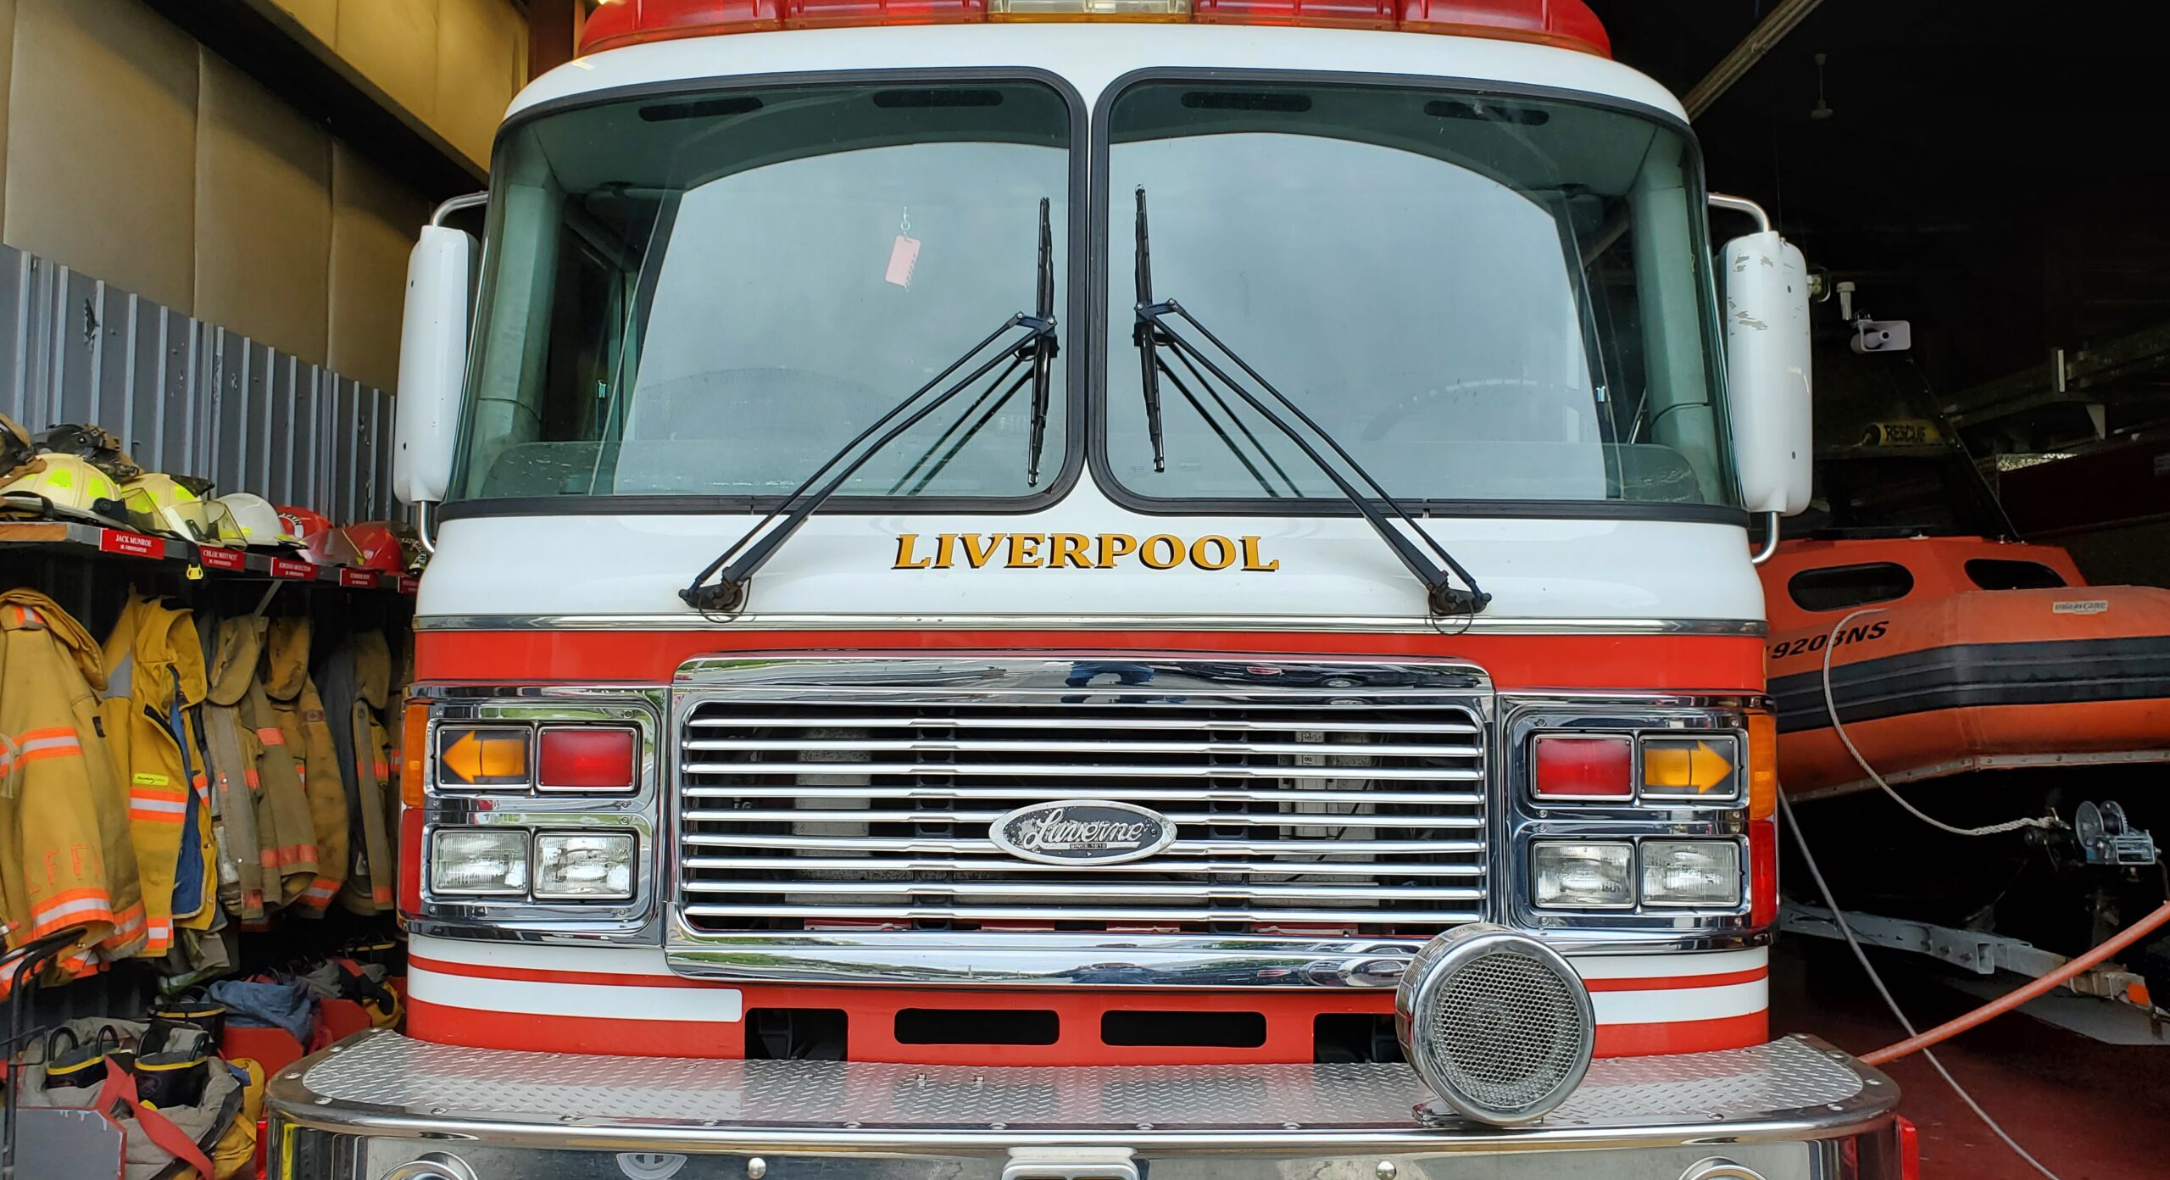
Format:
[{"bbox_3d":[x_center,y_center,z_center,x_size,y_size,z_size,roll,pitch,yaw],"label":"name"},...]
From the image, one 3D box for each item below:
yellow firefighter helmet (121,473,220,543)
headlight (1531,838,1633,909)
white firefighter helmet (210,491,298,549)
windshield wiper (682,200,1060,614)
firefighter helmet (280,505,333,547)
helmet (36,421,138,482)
[{"bbox_3d":[-2.469,-0.222,4.400,0.330,0.185,0.260,1,-3,-8],"label":"yellow firefighter helmet"},{"bbox_3d":[0.846,0.486,2.780,0.173,0.112,0.070,0,-3,-4],"label":"headlight"},{"bbox_3d":[-2.495,-0.210,4.920,0.265,0.185,0.330,-1,-4,27],"label":"white firefighter helmet"},{"bbox_3d":[-0.351,-0.322,2.748,0.619,0.737,0.110,0,-10,2],"label":"windshield wiper"},{"bbox_3d":[-2.474,-0.192,5.200,0.330,0.185,0.260,1,-3,-8],"label":"firefighter helmet"},{"bbox_3d":[-2.637,-0.356,4.300,0.250,0.190,0.300,0,-3,6],"label":"helmet"}]

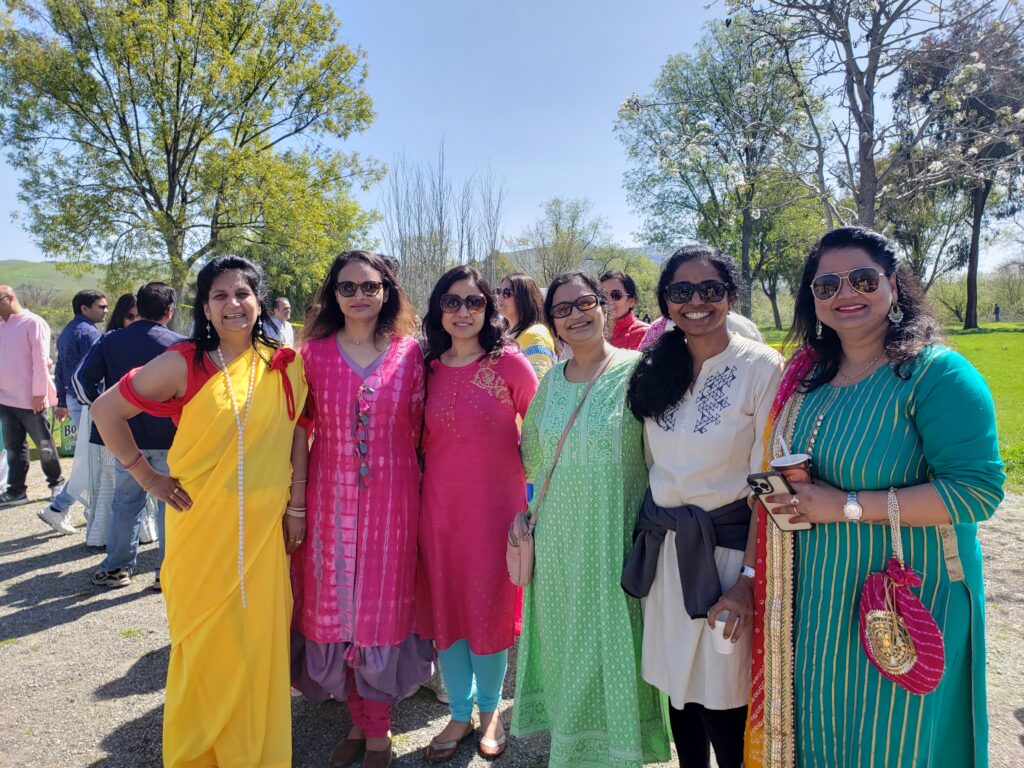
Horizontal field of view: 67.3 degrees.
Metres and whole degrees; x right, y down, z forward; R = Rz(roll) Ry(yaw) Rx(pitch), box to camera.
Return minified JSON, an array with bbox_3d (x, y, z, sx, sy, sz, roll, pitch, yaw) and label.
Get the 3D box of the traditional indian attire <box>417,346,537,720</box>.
[{"bbox_3d":[-0.105,0.463,2.479,0.400,1.164,0.270,1,5,8],"label":"traditional indian attire"}]

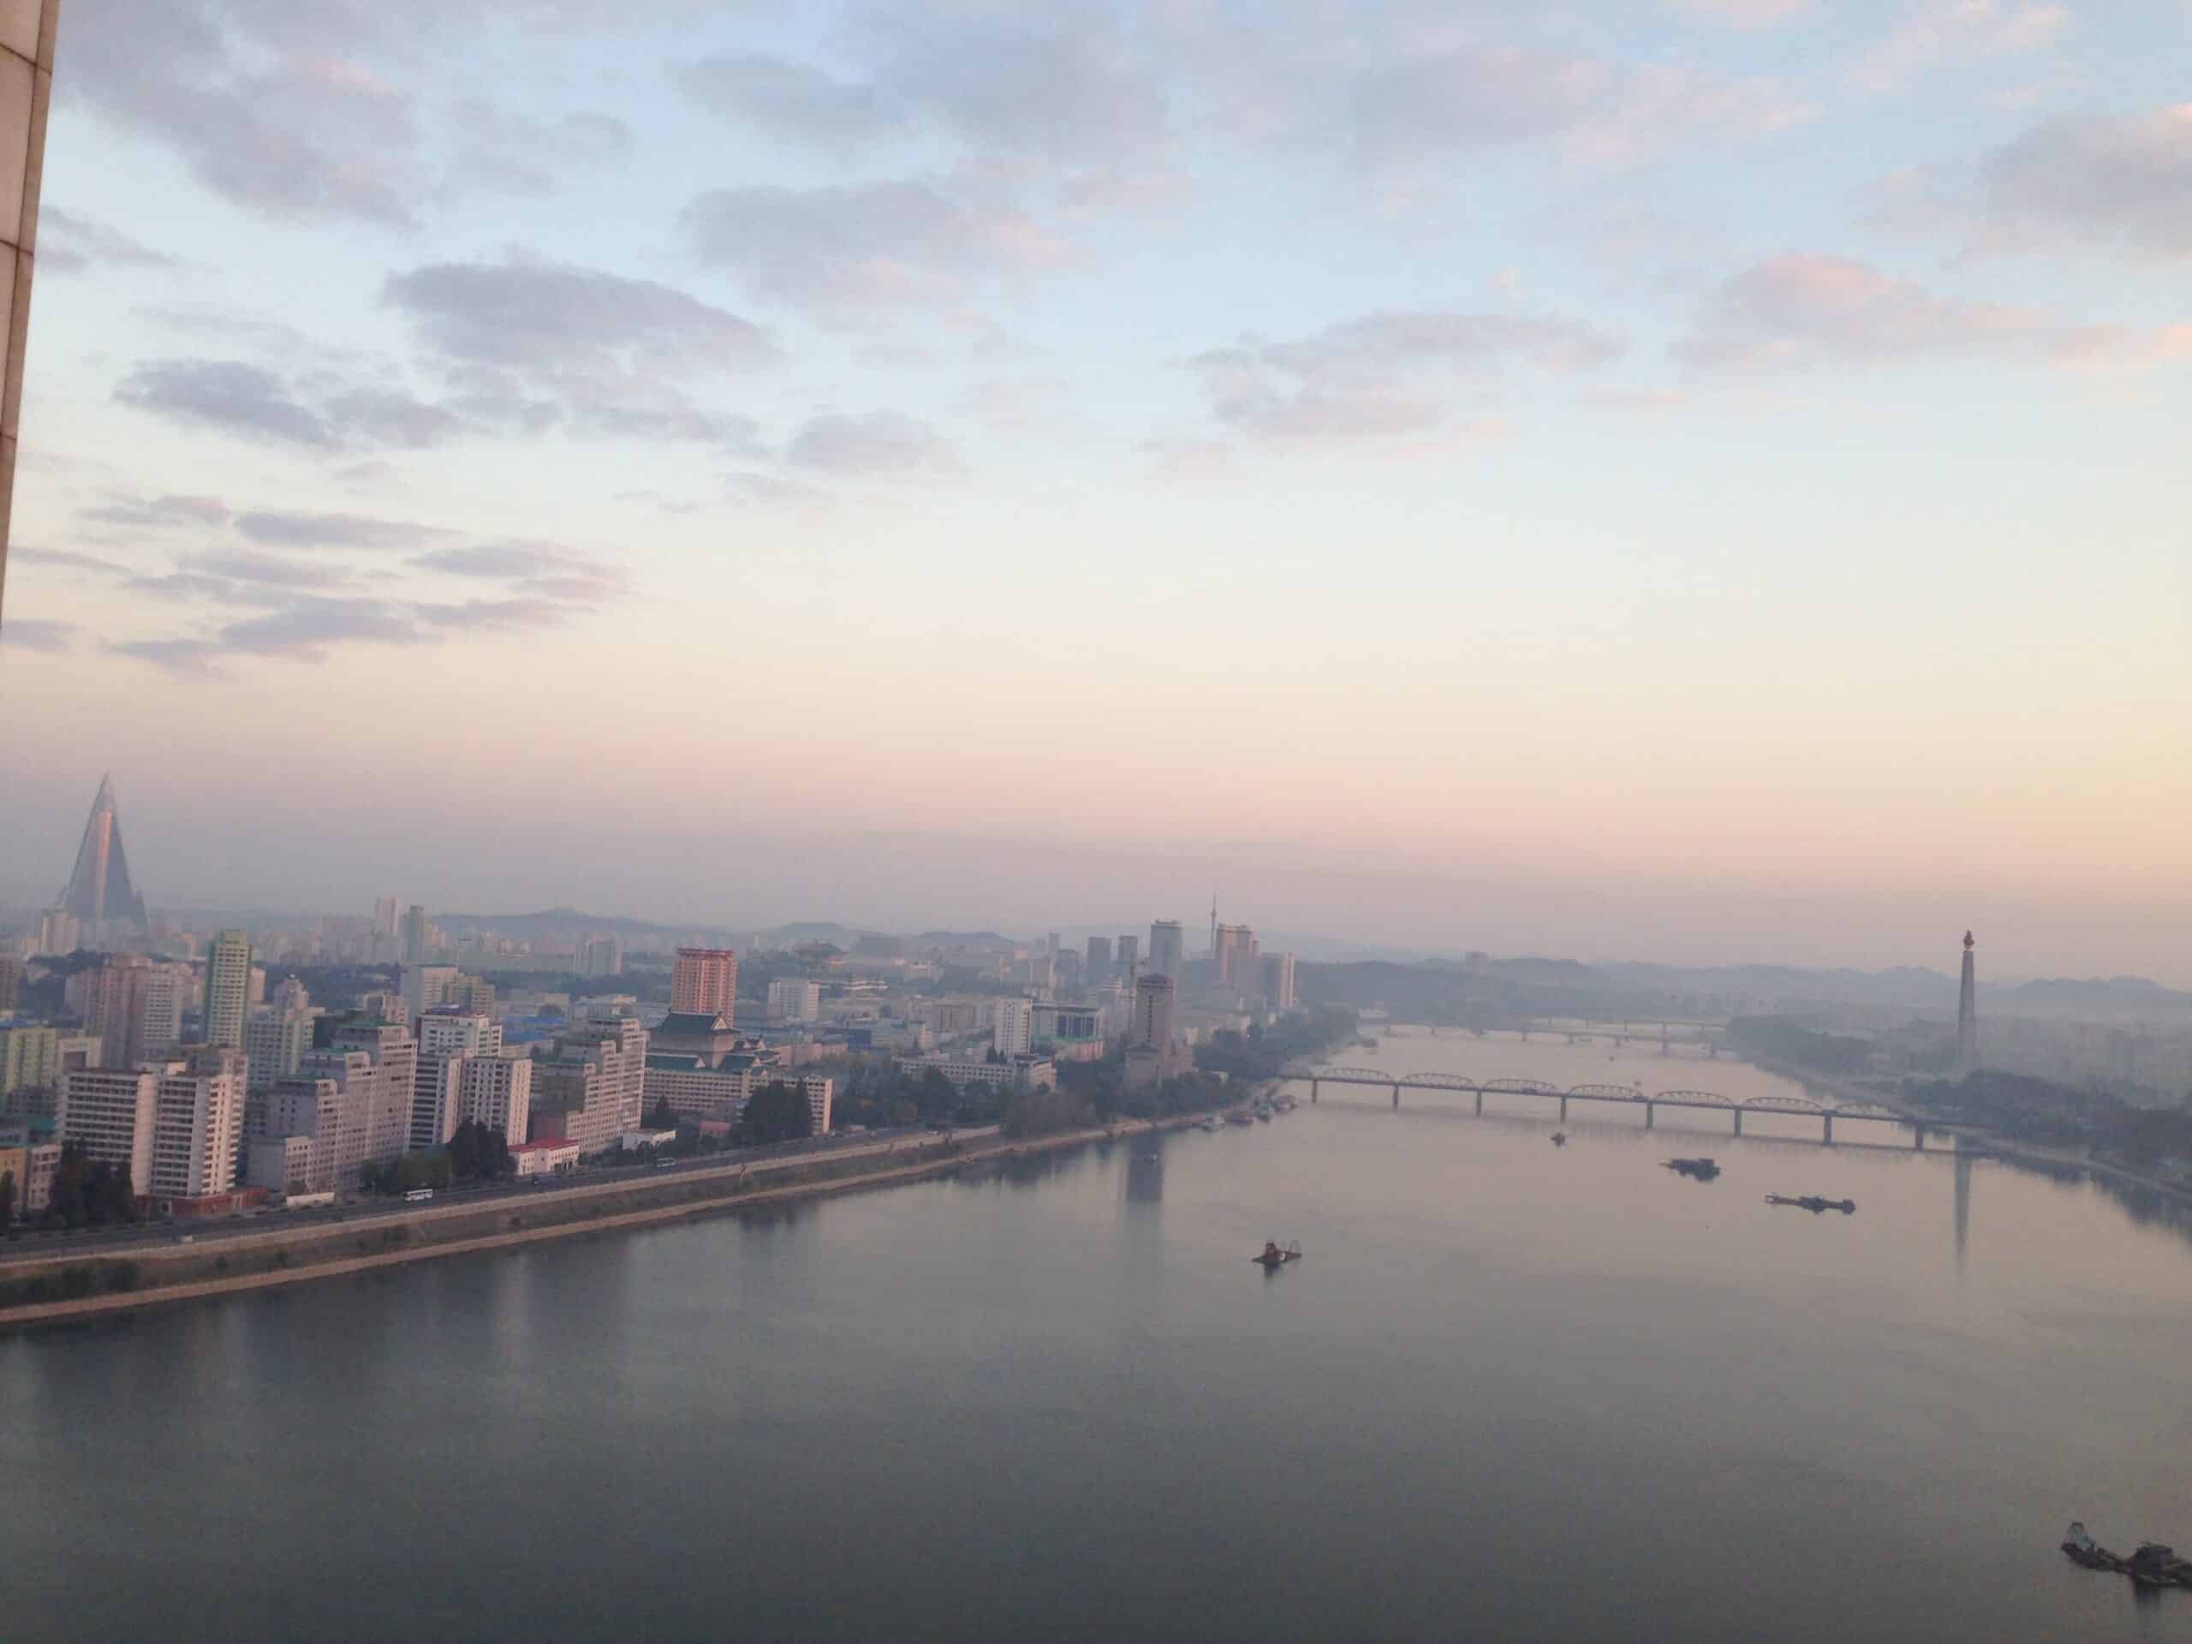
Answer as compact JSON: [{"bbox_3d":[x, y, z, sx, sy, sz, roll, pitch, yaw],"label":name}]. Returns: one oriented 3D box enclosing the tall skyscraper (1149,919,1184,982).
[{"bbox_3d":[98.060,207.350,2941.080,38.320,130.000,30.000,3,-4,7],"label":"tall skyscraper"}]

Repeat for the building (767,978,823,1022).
[{"bbox_3d":[-310.110,185.850,2150.000,45.000,48.000,20.000,2,-4,18],"label":"building"}]

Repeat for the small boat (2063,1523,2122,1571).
[{"bbox_3d":[189.620,138.520,398.960,3.700,5.400,11.500,5,-4,-30],"label":"small boat"}]

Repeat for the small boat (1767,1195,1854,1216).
[{"bbox_3d":[330.870,175.260,967.000,39.000,5.000,7.000,2,-4,16],"label":"small boat"}]

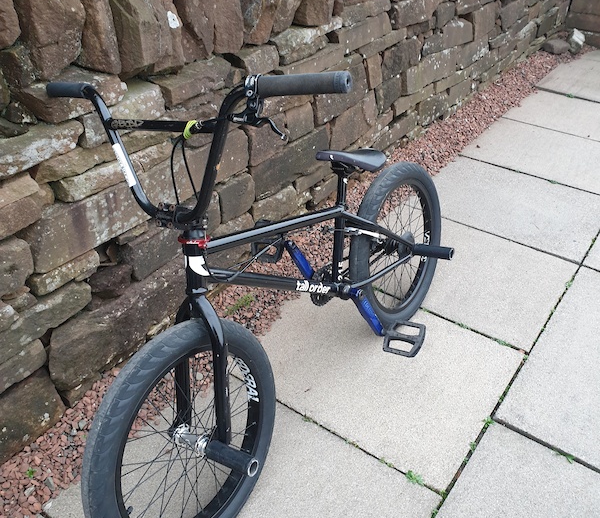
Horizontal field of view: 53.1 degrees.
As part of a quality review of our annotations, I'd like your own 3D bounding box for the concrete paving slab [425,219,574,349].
[{"bbox_3d":[0.575,0.048,2.252,0.750,0.045,0.598,23,41,28],"label":"concrete paving slab"}]

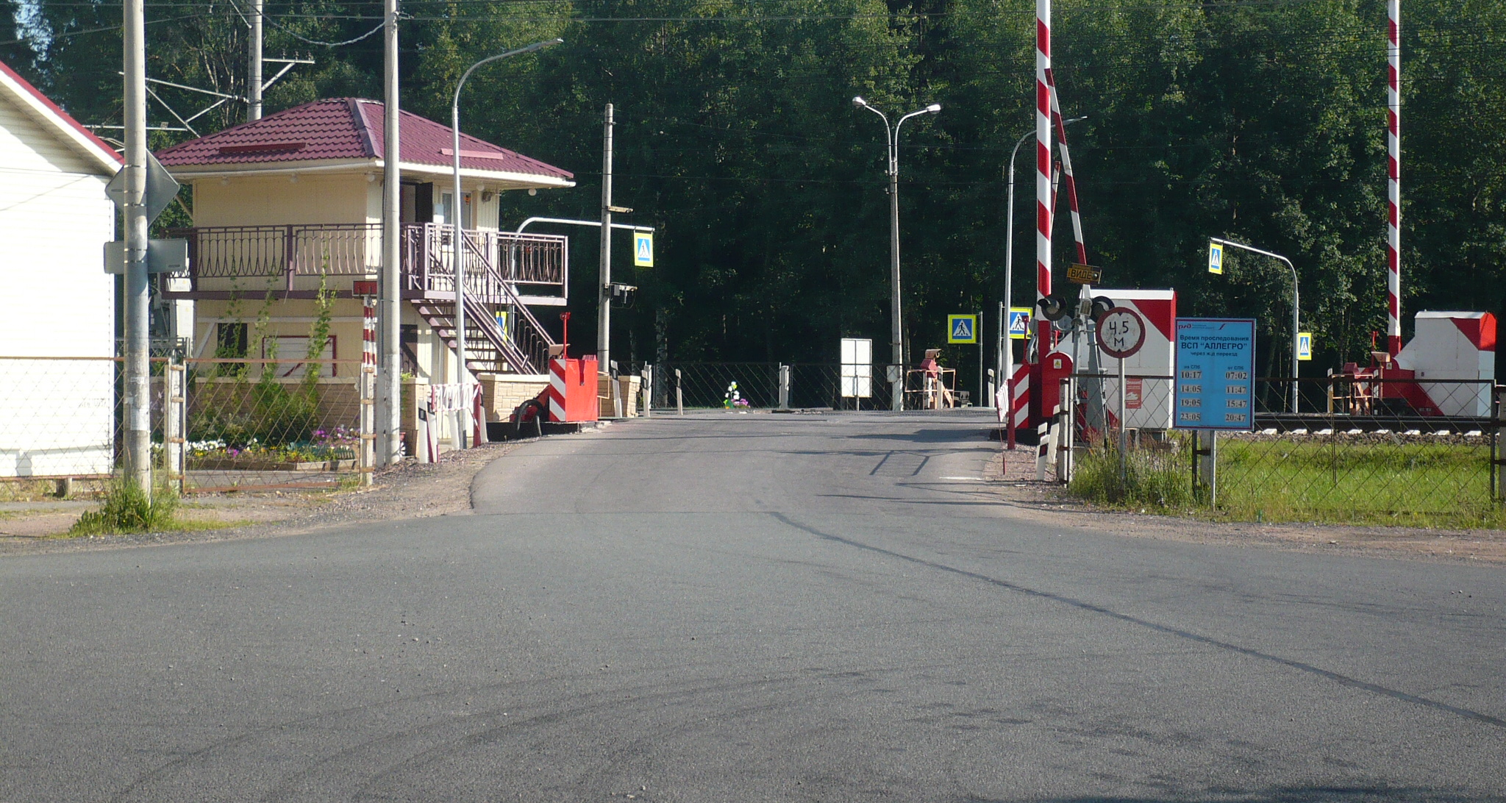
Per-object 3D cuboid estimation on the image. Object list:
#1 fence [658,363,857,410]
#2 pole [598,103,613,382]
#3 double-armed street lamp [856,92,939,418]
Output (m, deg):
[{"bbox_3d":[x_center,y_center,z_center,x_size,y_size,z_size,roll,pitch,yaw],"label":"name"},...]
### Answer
[{"bbox_3d":[0.130,-0.370,104.000,5.660,1.500,0.120,0,0,7],"label":"fence"},{"bbox_3d":[-3.360,-3.200,84.000,0.290,7.600,0.290,0,0,0],"label":"pole"},{"bbox_3d":[4.340,-4.370,110.000,2.800,9.600,0.500,0,0,-18],"label":"double-armed street lamp"}]

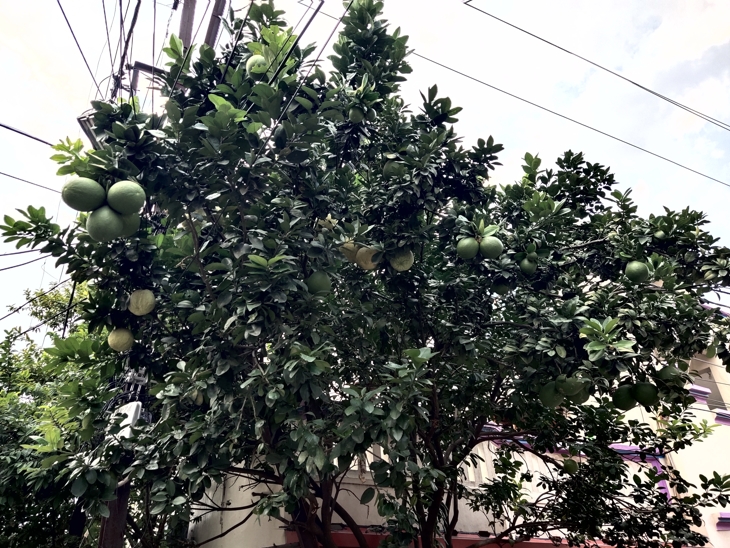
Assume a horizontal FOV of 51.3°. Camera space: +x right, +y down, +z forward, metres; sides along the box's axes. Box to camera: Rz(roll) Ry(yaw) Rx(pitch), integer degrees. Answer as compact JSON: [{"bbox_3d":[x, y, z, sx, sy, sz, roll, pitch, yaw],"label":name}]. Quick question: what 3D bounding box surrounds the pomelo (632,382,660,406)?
[{"bbox_3d":[1.735,0.739,4.668,0.145,0.145,0.145,-4,-38,0],"label":"pomelo"}]

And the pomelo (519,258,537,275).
[{"bbox_3d":[1.199,-0.059,5.578,0.122,0.126,0.122,-4,-38,0],"label":"pomelo"}]

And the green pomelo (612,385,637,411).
[{"bbox_3d":[1.609,0.765,4.705,0.145,0.148,0.145,-4,-38,0],"label":"green pomelo"}]

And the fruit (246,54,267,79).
[{"bbox_3d":[-0.648,-1.236,4.556,0.132,0.139,0.132,-4,-38,0],"label":"fruit"}]

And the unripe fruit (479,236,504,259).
[{"bbox_3d":[0.813,-0.167,4.864,0.145,0.145,0.145,-4,-38,0],"label":"unripe fruit"}]

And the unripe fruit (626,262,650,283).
[{"bbox_3d":[1.733,-0.010,4.830,0.145,0.142,0.145,-4,-38,0],"label":"unripe fruit"}]

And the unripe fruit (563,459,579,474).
[{"bbox_3d":[1.897,1.770,6.984,0.130,0.130,0.130,-4,-38,0],"label":"unripe fruit"}]

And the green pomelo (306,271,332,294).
[{"bbox_3d":[-0.273,0.054,4.536,0.145,0.145,0.145,-4,-38,0],"label":"green pomelo"}]

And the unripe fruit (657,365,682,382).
[{"bbox_3d":[1.852,0.620,4.619,0.143,0.143,0.143,-4,-38,0],"label":"unripe fruit"}]

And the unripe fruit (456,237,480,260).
[{"bbox_3d":[0.673,-0.167,4.960,0.143,0.143,0.143,-4,-38,0],"label":"unripe fruit"}]

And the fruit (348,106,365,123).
[{"bbox_3d":[-0.057,-1.057,5.050,0.100,0.100,0.100,-4,-38,0],"label":"fruit"}]

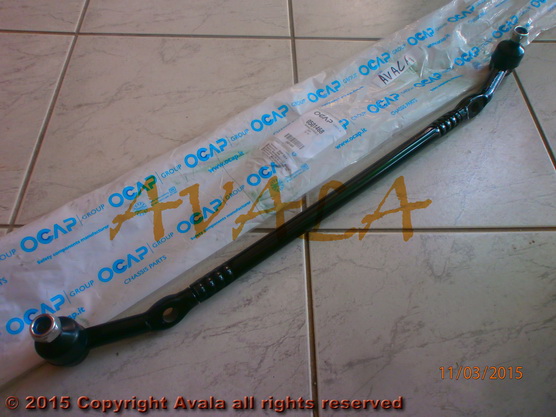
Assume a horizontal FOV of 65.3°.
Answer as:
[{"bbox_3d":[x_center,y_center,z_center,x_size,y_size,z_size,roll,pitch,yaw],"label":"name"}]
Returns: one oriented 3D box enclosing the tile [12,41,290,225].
[{"bbox_3d":[-0.139,-0.120,0.587,0.330,0.009,0.330,0,59,-3],"label":"tile"}]

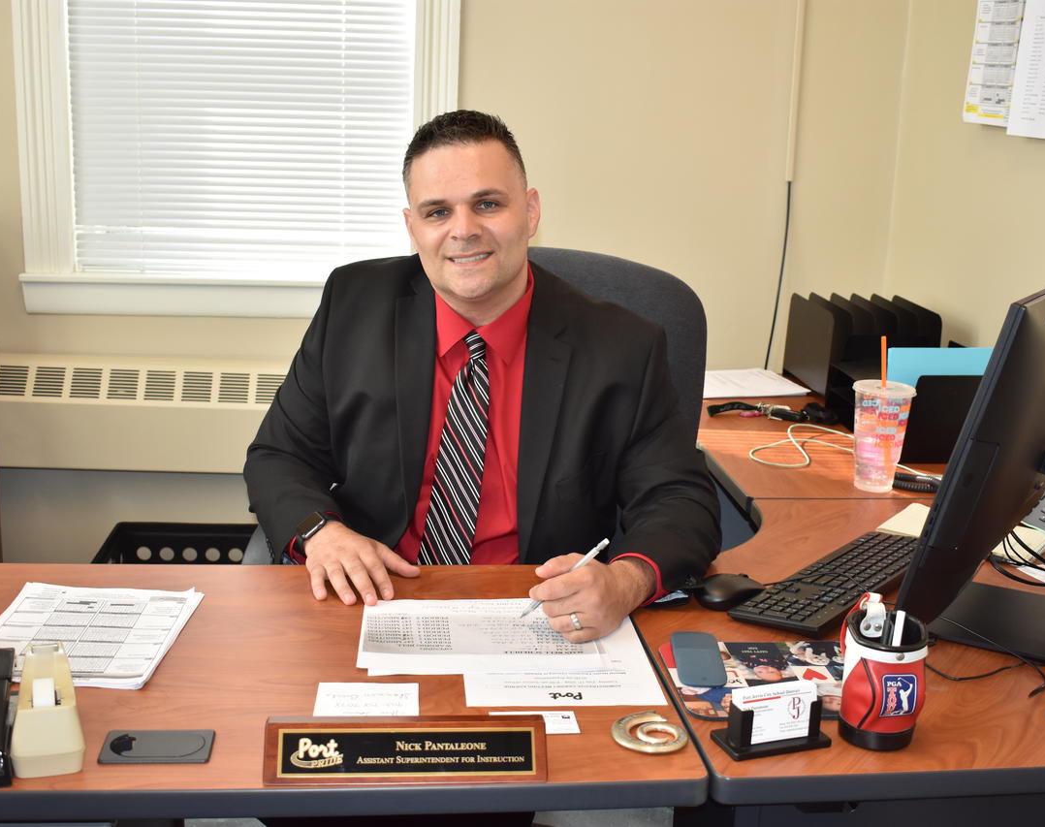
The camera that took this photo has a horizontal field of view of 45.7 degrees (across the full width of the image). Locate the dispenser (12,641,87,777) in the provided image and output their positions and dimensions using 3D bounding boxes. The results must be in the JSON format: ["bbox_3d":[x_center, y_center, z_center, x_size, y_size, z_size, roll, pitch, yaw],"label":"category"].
[{"bbox_3d":[-0.456,0.284,1.201,0.066,0.067,0.152,-2,13,-18],"label":"dispenser"}]

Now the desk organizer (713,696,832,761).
[{"bbox_3d":[0.251,0.308,1.246,0.108,0.046,0.060,-2,13,-19],"label":"desk organizer"}]

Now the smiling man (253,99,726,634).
[{"bbox_3d":[-0.075,0.251,1.842,0.690,1.370,0.660,3,12,5],"label":"smiling man"}]

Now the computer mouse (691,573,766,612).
[{"bbox_3d":[0.268,0.233,1.624,0.112,0.038,0.064,-7,15,-36],"label":"computer mouse"}]

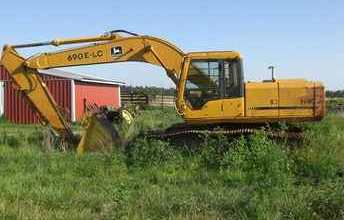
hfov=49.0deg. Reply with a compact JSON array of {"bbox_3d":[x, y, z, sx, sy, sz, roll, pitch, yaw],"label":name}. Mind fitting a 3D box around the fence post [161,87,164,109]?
[{"bbox_3d":[-0.809,-1.007,32.500,0.120,1.900,0.120,0,3,0],"label":"fence post"}]

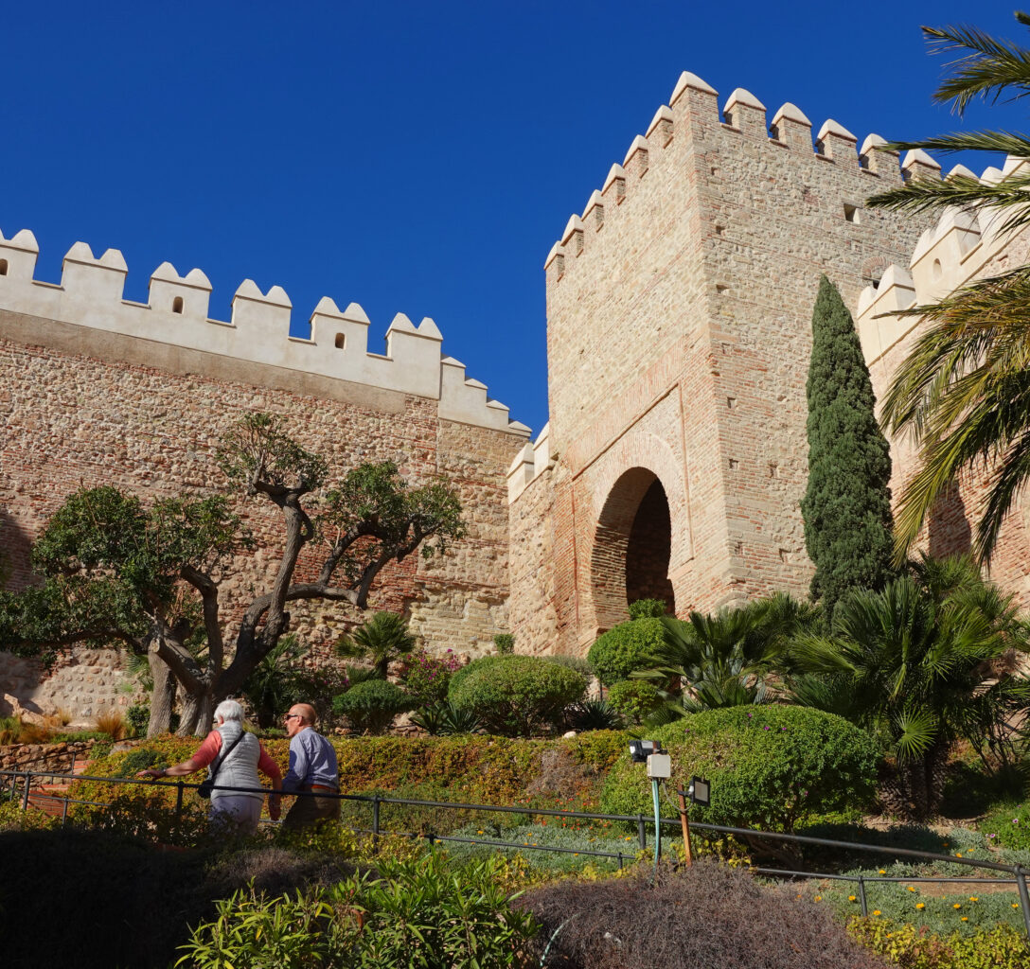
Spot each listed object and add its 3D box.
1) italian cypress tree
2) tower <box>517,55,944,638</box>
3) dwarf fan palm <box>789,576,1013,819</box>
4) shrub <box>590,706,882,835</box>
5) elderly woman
[{"bbox_3d":[6.149,-0.678,24.000,1.750,7.800,1.750,-1,-26,0],"label":"italian cypress tree"},{"bbox_3d":[6.640,-1.303,34.560,8.800,14.960,8.800,11,-28,-22],"label":"tower"},{"bbox_3d":[4.297,2.331,14.400,2.400,2.750,2.300,-1,-26,0],"label":"dwarf fan palm"},{"bbox_3d":[2.163,2.834,12.400,2.600,1.500,2.200,-1,-26,0],"label":"shrub"},{"bbox_3d":[-2.217,2.365,9.500,0.800,1.600,0.680,16,-31,-31],"label":"elderly woman"}]

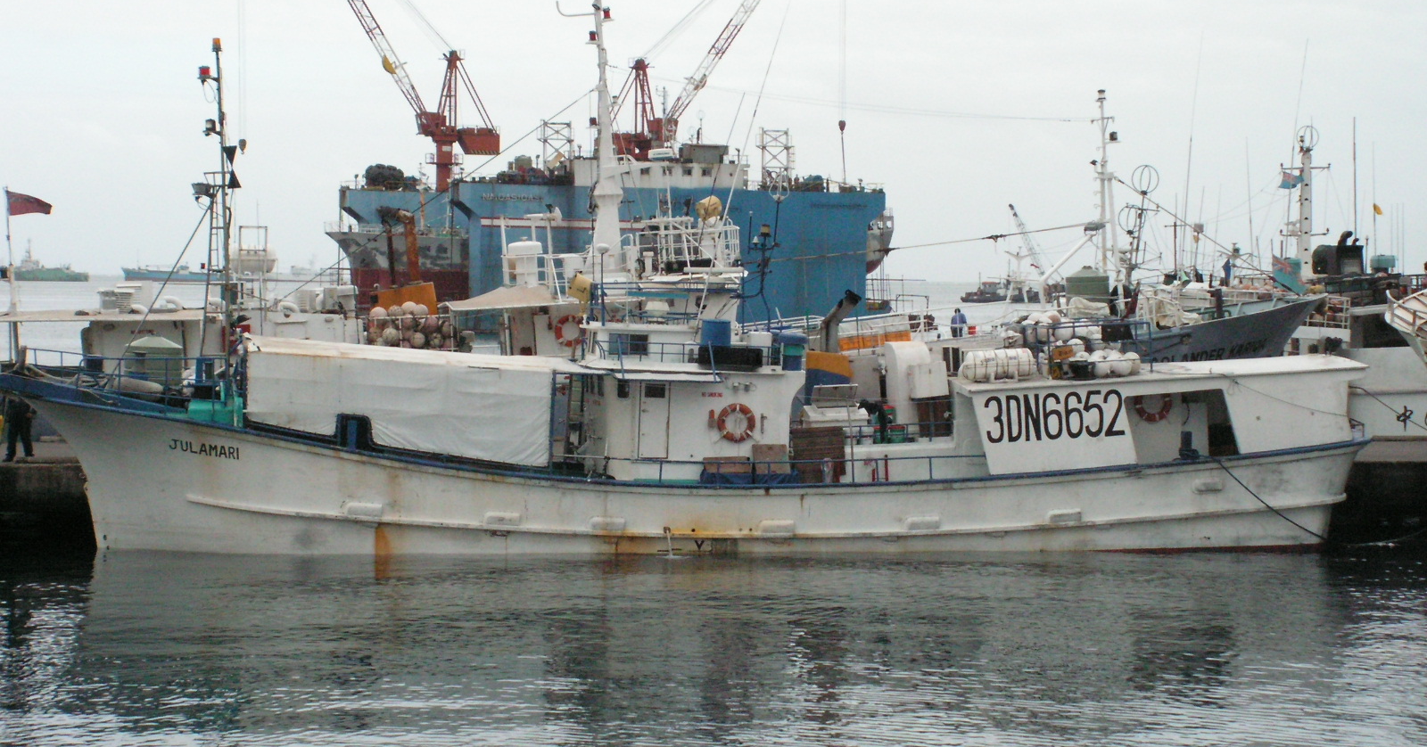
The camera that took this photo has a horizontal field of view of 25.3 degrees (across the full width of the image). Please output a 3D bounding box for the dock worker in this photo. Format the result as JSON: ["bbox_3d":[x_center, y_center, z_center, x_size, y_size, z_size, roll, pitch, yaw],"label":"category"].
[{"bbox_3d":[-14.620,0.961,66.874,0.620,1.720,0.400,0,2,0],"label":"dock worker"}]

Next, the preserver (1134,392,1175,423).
[{"bbox_3d":[8.902,0.598,64.200,0.750,0.750,0.110,0,2,-12],"label":"preserver"}]

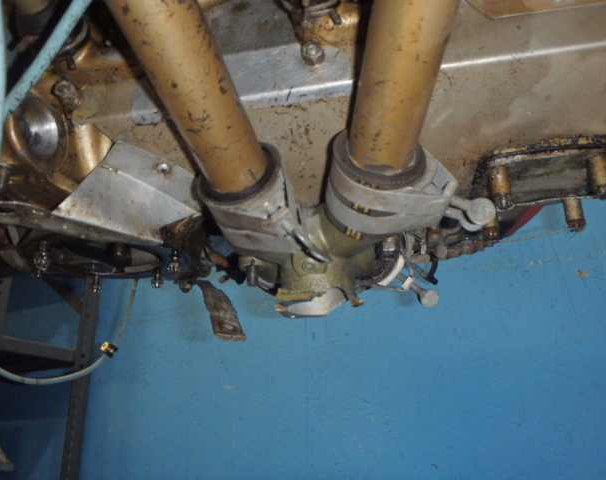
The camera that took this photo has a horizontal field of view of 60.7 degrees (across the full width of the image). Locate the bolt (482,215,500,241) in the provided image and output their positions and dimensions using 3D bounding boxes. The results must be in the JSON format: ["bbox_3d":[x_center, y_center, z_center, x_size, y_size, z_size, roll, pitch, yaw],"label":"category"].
[{"bbox_3d":[0.193,-0.018,0.535,0.017,0.040,0.017,-5,-23,21],"label":"bolt"}]

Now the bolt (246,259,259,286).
[{"bbox_3d":[-0.052,0.033,0.530,0.013,0.030,0.013,3,-21,1],"label":"bolt"}]

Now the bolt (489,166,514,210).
[{"bbox_3d":[0.181,-0.047,0.472,0.017,0.041,0.017,-5,-23,21],"label":"bolt"}]

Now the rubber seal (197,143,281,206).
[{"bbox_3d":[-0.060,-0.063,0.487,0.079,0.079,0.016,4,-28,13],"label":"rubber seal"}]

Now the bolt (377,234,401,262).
[{"bbox_3d":[0.090,0.009,0.540,0.021,0.028,0.021,-5,-23,21],"label":"bolt"}]

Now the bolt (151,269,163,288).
[{"bbox_3d":[-0.152,0.040,0.540,0.013,0.021,0.013,-5,-23,21],"label":"bolt"}]

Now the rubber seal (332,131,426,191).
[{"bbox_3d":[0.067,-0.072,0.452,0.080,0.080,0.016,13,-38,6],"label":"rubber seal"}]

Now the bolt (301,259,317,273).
[{"bbox_3d":[0.006,0.026,0.510,0.013,0.013,0.006,1,-20,0],"label":"bolt"}]

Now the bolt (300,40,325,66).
[{"bbox_3d":[0.008,-0.158,0.437,0.019,0.019,0.012,-2,-7,8],"label":"bolt"}]

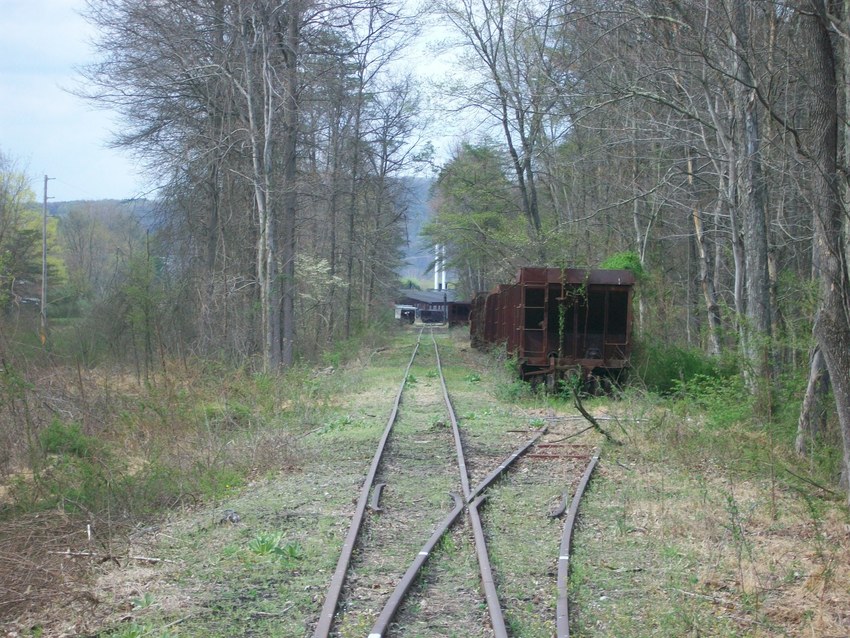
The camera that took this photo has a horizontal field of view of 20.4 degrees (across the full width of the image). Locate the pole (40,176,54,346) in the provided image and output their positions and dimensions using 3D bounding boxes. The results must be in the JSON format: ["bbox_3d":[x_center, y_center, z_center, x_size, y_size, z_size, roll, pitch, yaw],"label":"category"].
[{"bbox_3d":[-21.264,-3.243,133.000,0.650,9.800,0.320,1,0,0],"label":"pole"}]

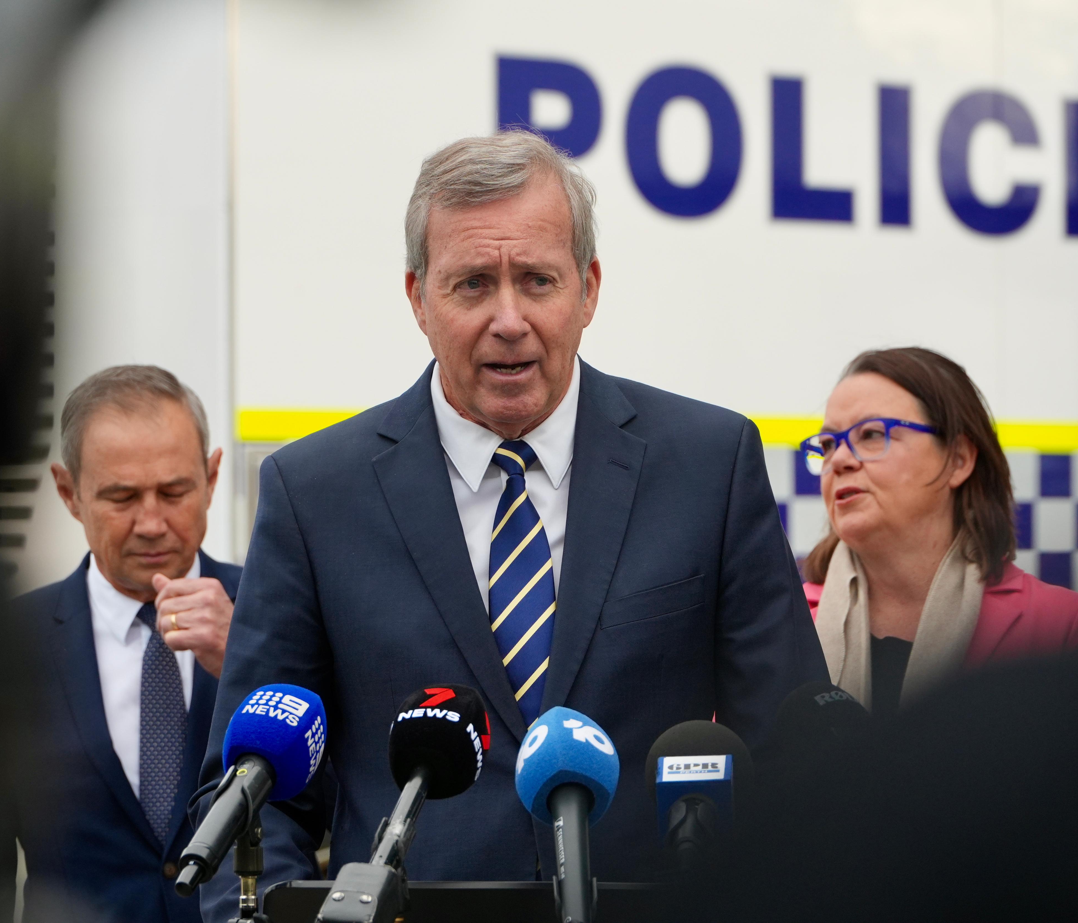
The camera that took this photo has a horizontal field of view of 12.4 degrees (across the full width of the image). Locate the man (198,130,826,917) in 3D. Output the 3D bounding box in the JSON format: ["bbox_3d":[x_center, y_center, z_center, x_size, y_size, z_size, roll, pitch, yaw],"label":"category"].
[{"bbox_3d":[-0.020,0.595,4.550,0.580,1.800,0.400,0,-1,-1],"label":"man"}]

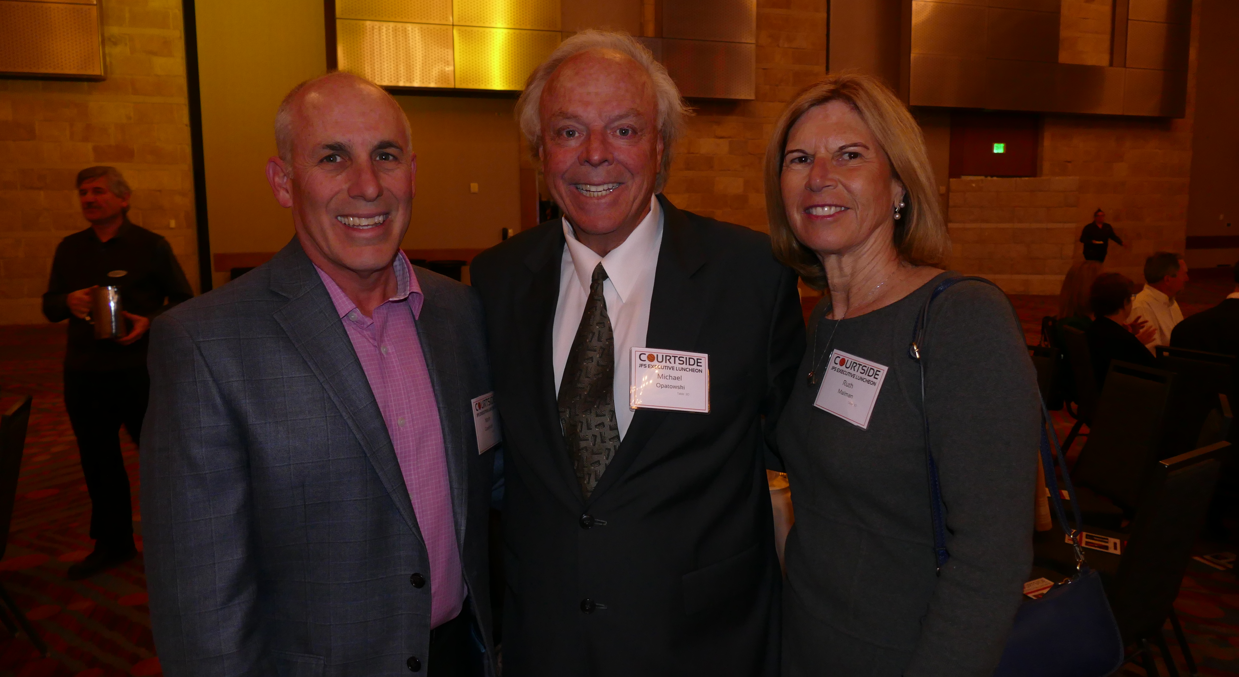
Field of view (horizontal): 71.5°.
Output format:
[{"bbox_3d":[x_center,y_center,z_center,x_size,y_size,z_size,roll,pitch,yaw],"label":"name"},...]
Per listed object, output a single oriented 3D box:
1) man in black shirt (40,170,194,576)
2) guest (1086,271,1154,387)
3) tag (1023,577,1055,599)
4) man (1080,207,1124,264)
[{"bbox_3d":[-2.231,0.140,3.808,0.570,1.786,0.430,-1,6,-7],"label":"man in black shirt"},{"bbox_3d":[2.890,0.256,4.767,0.750,1.252,0.500,-1,6,0],"label":"guest"},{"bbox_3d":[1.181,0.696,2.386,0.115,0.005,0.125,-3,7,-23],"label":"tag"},{"bbox_3d":[6.782,-0.920,12.198,0.580,1.800,0.400,1,6,12],"label":"man"}]

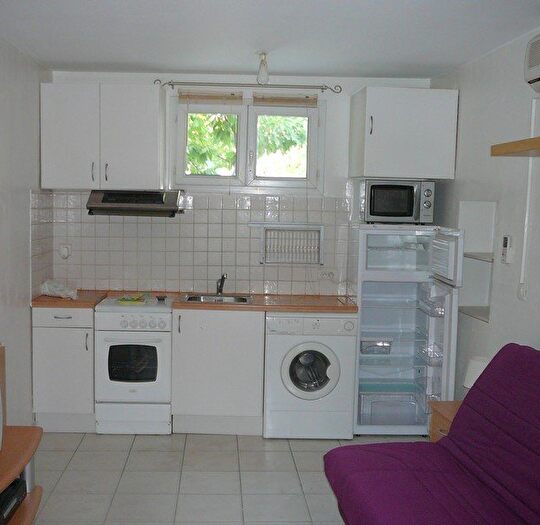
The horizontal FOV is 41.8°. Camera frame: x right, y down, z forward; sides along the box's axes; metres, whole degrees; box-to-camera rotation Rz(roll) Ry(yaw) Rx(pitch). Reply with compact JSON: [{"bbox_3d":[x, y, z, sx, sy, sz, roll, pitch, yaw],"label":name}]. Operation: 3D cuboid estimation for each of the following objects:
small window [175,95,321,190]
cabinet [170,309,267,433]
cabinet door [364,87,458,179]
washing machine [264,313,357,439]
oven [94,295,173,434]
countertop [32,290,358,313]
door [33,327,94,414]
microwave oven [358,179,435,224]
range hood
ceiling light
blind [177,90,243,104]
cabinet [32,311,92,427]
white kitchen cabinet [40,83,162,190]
[{"bbox_3d":[-0.157,-0.865,5.123,1.053,0.677,0.070,1,6,-4],"label":"small window"},{"bbox_3d":[-0.366,0.719,5.024,0.607,0.842,0.560,1,4,-4],"label":"cabinet"},{"bbox_3d":[0.922,-0.844,4.628,0.605,0.580,0.020,1,6,-4],"label":"cabinet door"},{"bbox_3d":[0.247,0.735,4.967,0.603,0.850,0.560,1,4,-4],"label":"washing machine"},{"bbox_3d":[-0.921,0.703,4.943,0.501,0.858,0.540,1,4,-4],"label":"oven"},{"bbox_3d":[-0.490,0.267,4.906,2.112,0.038,0.585,1,6,-4],"label":"countertop"},{"bbox_3d":[-1.341,0.712,4.627,0.392,0.577,0.020,1,6,-4],"label":"door"},{"bbox_3d":[0.860,-0.418,4.902,0.461,0.283,0.350,1,6,-4],"label":"microwave oven"},{"bbox_3d":[-0.906,-0.407,4.850,0.589,0.164,0.508,1,6,-4],"label":"range hood"},{"bbox_3d":[-0.043,-1.211,4.436,0.071,0.188,0.070,1,4,-4],"label":"ceiling light"},{"bbox_3d":[-0.424,-1.188,5.109,0.459,0.095,0.050,1,4,-4],"label":"blind"},{"bbox_3d":[-1.384,0.702,4.951,0.400,0.835,0.560,1,4,-4],"label":"cabinet"},{"bbox_3d":[-1.150,-0.860,4.962,0.798,0.710,0.340,1,4,-4],"label":"white kitchen cabinet"}]

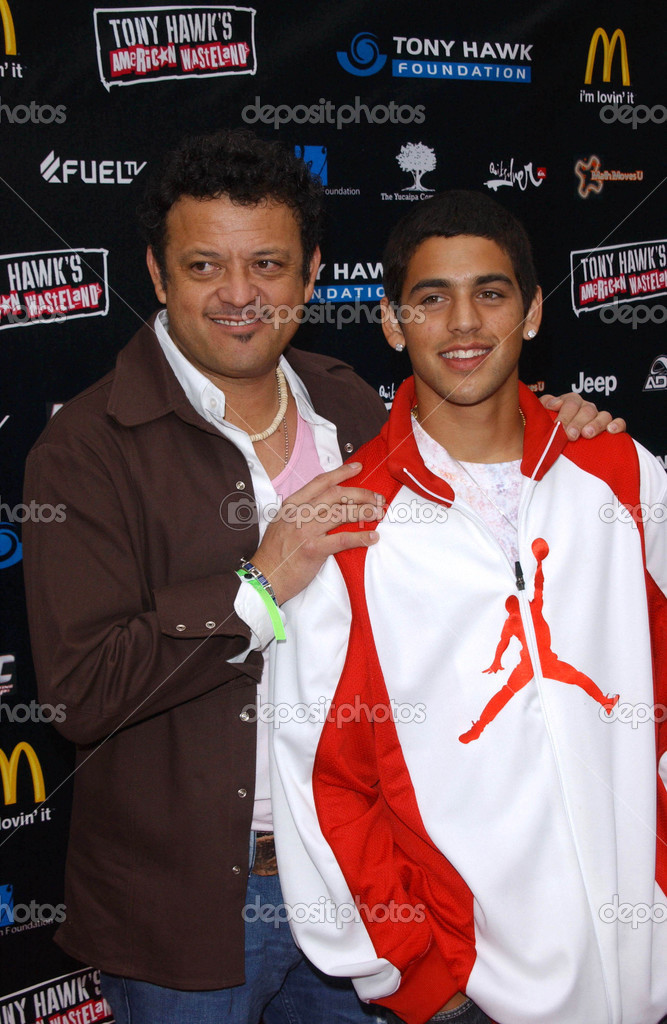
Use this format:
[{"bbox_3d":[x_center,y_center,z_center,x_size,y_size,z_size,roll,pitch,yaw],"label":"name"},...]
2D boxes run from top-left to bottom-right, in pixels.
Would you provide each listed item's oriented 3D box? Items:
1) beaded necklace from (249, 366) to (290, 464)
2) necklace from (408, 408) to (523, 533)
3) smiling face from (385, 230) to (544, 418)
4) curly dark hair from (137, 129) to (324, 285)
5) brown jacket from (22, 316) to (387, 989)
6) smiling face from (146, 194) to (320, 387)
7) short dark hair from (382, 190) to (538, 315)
[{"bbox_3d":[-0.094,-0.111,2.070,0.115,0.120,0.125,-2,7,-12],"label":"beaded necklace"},{"bbox_3d":[0.144,-0.055,2.030,0.125,0.135,0.120,0,7,0],"label":"necklace"},{"bbox_3d":[0.137,-0.200,2.030,0.165,0.187,0.150,-5,5,3],"label":"smiling face"},{"bbox_3d":[-0.112,-0.327,2.060,0.203,0.185,0.220,-3,7,-5],"label":"curly dark hair"},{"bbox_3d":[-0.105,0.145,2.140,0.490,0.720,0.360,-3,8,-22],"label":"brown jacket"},{"bbox_3d":[-0.108,-0.241,2.070,0.184,0.203,0.155,-4,6,-6],"label":"smiling face"},{"bbox_3d":[0.139,-0.283,2.080,0.167,0.138,0.190,-5,5,3],"label":"short dark hair"}]

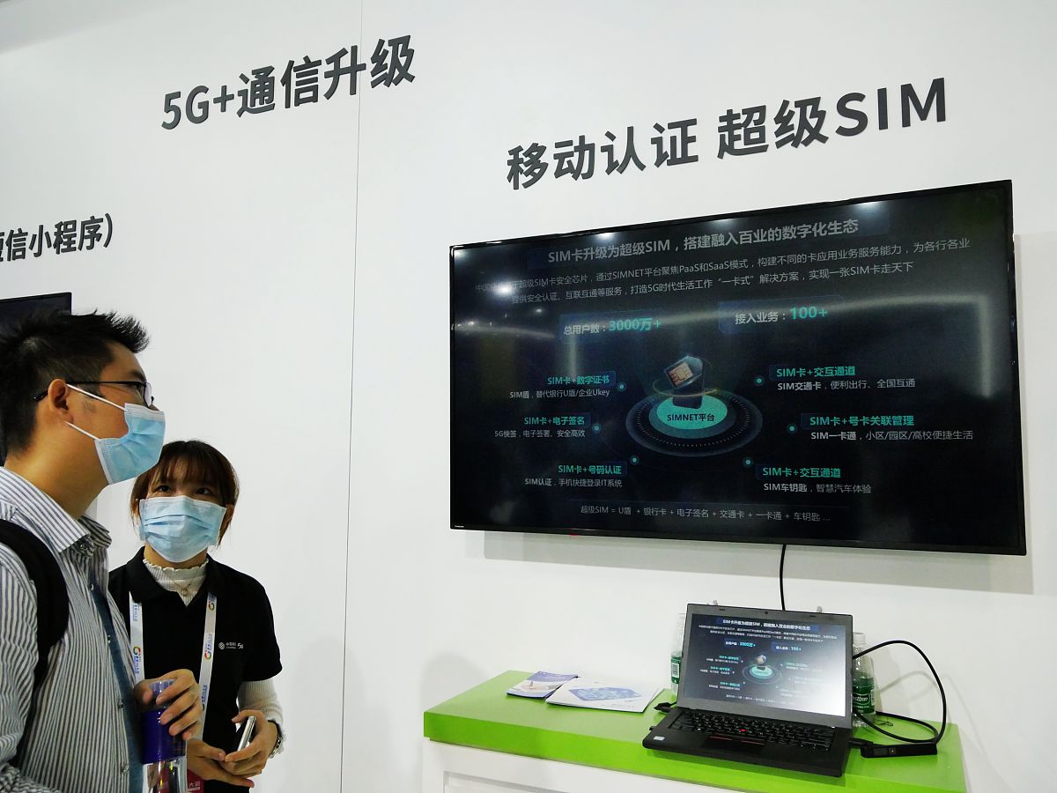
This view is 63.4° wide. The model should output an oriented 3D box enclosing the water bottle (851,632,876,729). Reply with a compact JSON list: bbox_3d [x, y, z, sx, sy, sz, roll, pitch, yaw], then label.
[{"bbox_3d":[0.671,0.573,1.740,0.061,0.179,0.061,-2,-5,25],"label":"water bottle"}]

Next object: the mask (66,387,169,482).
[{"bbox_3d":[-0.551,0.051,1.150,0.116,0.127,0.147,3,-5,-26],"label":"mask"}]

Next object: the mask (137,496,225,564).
[{"bbox_3d":[-0.592,0.228,1.460,0.143,0.113,0.090,3,-5,-23],"label":"mask"}]

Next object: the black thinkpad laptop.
[{"bbox_3d":[0.434,0.543,1.639,0.337,0.218,0.321,-2,-5,25],"label":"black thinkpad laptop"}]

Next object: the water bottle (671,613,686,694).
[{"bbox_3d":[0.352,0.587,1.942,0.061,0.178,0.061,-2,-5,25],"label":"water bottle"}]

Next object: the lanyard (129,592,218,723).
[{"bbox_3d":[-0.611,0.455,1.470,0.150,0.260,0.100,3,-5,-31],"label":"lanyard"}]

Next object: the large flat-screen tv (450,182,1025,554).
[{"bbox_3d":[0.381,-0.040,1.902,1.232,0.708,0.065,-2,-3,25],"label":"large flat-screen tv"}]

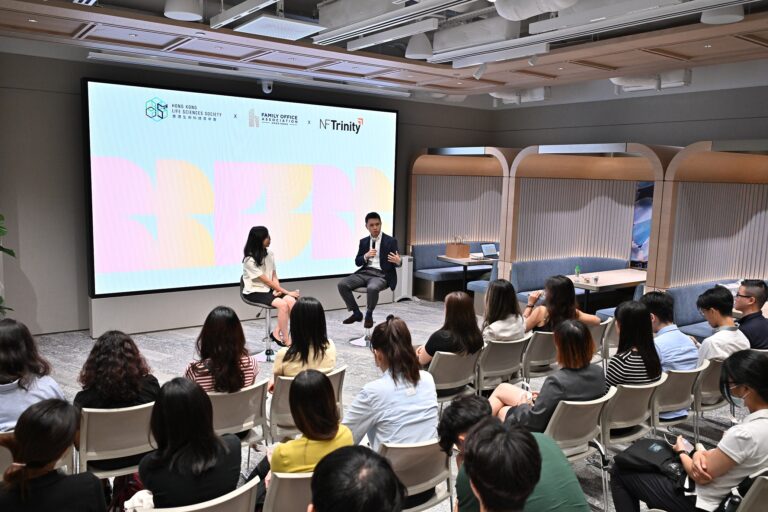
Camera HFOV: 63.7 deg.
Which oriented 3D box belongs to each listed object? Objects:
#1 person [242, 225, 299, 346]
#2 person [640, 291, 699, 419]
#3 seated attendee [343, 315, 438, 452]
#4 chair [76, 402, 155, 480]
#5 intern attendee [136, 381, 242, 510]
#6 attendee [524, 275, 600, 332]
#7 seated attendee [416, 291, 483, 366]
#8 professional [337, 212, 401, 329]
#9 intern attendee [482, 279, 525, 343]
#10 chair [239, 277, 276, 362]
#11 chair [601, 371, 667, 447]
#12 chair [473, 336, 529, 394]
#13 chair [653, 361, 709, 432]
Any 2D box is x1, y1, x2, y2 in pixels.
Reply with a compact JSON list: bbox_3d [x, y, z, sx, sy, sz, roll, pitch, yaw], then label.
[{"bbox_3d":[-1.168,0.315,6.602,0.610,1.230,0.430,6,9,27],"label":"person"},{"bbox_3d":[1.868,0.852,4.583,0.520,1.260,0.760,-4,10,-39],"label":"person"},{"bbox_3d":[-0.012,0.968,3.308,0.560,1.260,0.850,-3,9,-29],"label":"seated attendee"},{"bbox_3d":[-1.433,1.120,3.431,0.510,0.820,0.560,-3,9,-31],"label":"chair"},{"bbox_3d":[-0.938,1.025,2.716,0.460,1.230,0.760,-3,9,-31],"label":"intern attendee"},{"bbox_3d":[1.273,0.727,5.415,0.660,1.250,0.760,-4,10,-39],"label":"attendee"},{"bbox_3d":[0.326,0.798,4.803,0.500,1.210,0.780,-4,10,-37],"label":"seated attendee"},{"bbox_3d":[-0.210,0.160,7.208,0.580,1.270,0.700,5,8,23],"label":"professional"},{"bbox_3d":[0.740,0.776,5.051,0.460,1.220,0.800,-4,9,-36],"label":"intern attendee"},{"bbox_3d":[-1.258,0.678,6.693,0.480,0.860,0.440,6,9,27],"label":"chair"},{"bbox_3d":[1.436,1.131,4.053,0.510,0.820,0.560,-3,9,-33],"label":"chair"},{"bbox_3d":[0.803,0.993,4.930,0.510,0.820,0.560,-3,9,-35],"label":"chair"},{"bbox_3d":[1.895,1.106,4.351,0.510,0.820,0.560,-3,9,-33],"label":"chair"}]

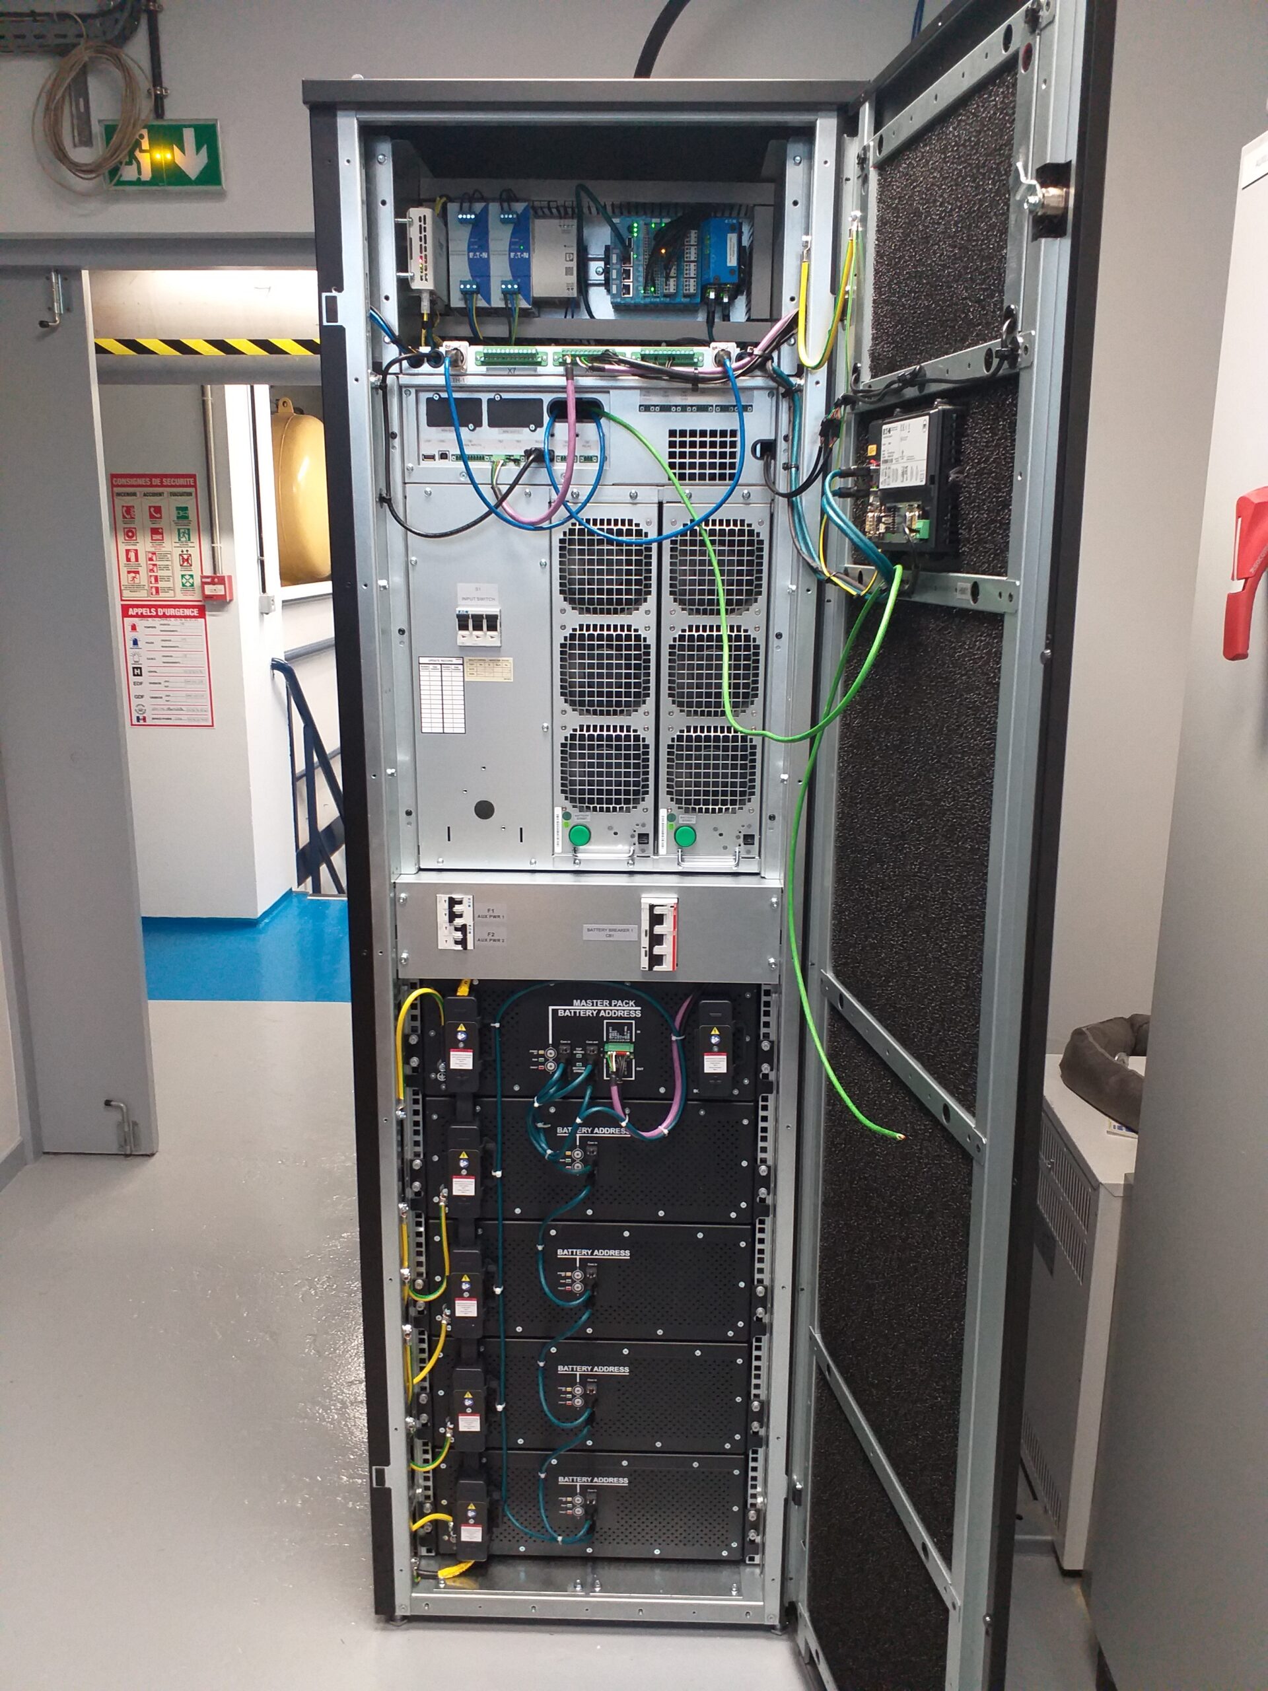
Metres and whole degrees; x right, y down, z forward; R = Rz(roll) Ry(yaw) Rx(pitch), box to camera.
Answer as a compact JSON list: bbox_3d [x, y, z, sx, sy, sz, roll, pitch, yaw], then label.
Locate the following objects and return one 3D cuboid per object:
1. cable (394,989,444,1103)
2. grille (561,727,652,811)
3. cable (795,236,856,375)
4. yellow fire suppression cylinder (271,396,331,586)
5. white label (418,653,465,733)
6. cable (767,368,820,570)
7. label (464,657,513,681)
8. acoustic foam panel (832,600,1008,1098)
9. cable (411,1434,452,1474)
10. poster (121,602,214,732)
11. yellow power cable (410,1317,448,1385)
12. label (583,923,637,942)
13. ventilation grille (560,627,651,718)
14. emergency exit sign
[{"bbox_3d":[-0.276,0.254,1.630,0.065,0.155,0.070,1,12,1],"label":"cable"},{"bbox_3d":[-0.036,-0.095,1.604,0.114,0.110,0.012,1,12,1],"label":"grille"},{"bbox_3d":[0.211,-0.595,1.393,0.055,0.130,0.090,1,12,1],"label":"cable"},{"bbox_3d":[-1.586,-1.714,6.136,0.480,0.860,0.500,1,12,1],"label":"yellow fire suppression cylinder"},{"bbox_3d":[-0.238,-0.187,1.577,0.058,0.095,0.003,1,12,1],"label":"white label"},{"bbox_3d":[0.183,-0.429,1.449,0.065,0.220,0.110,1,12,1],"label":"cable"},{"bbox_3d":[-0.181,-0.220,1.577,0.062,0.031,0.002,1,12,1],"label":"label"},{"bbox_3d":[0.285,-0.017,1.270,0.030,0.455,0.405,-2,13,-9],"label":"acoustic foam panel"},{"bbox_3d":[-0.281,0.843,1.759,0.059,0.063,0.060,1,12,1],"label":"cable"},{"bbox_3d":[-1.828,-0.702,4.986,0.329,0.478,0.005,1,12,1],"label":"poster"},{"bbox_3d":[-0.280,0.689,1.730,0.051,0.109,0.060,1,12,1],"label":"yellow power cable"},{"bbox_3d":[-0.030,0.110,1.601,0.070,0.023,0.003,1,12,1],"label":"label"},{"bbox_3d":[-0.035,-0.217,1.569,0.112,0.112,0.010,1,12,1],"label":"ventilation grille"},{"bbox_3d":[-0.984,-1.445,2.670,0.250,0.130,0.045,1,12,1],"label":"emergency exit sign"}]

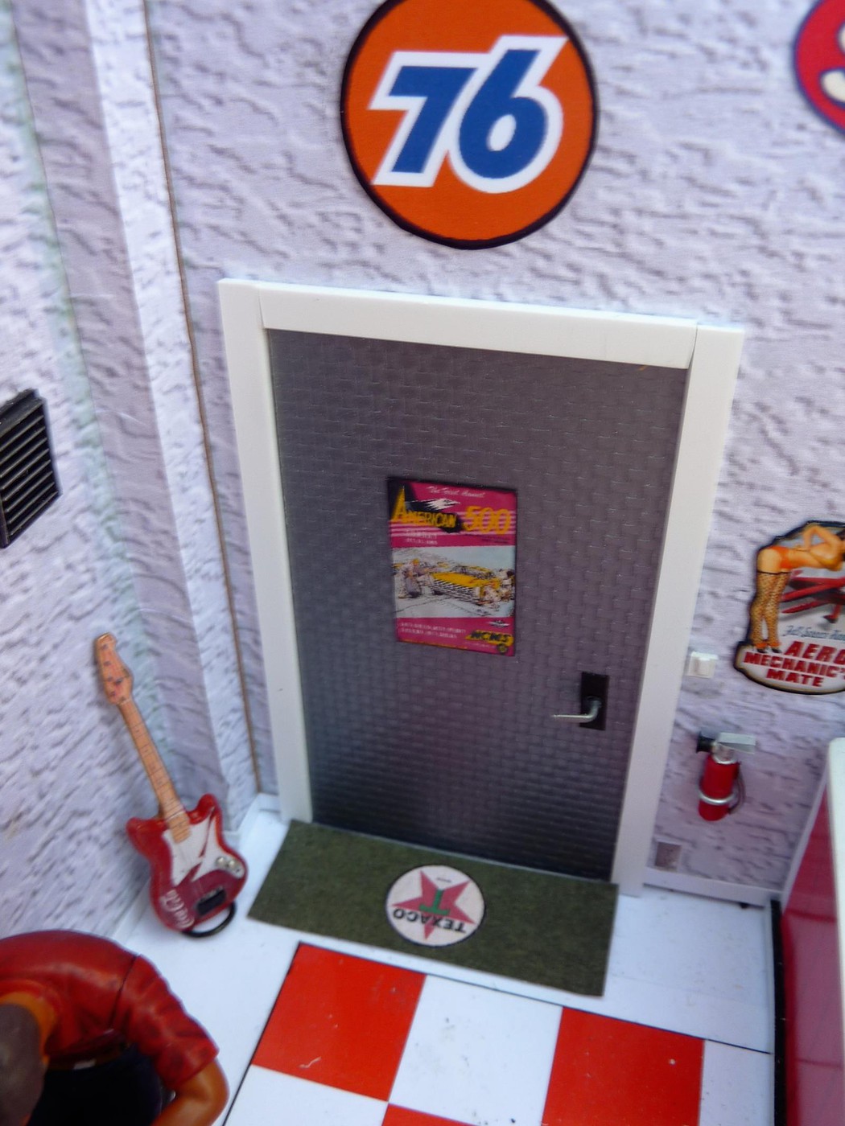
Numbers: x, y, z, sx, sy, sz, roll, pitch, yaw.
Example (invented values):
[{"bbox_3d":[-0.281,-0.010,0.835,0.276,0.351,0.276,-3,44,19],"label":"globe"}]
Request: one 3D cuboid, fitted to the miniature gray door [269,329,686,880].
[{"bbox_3d":[0.006,0.013,0.152,0.058,0.099,0.003,8,34,13],"label":"miniature gray door"}]

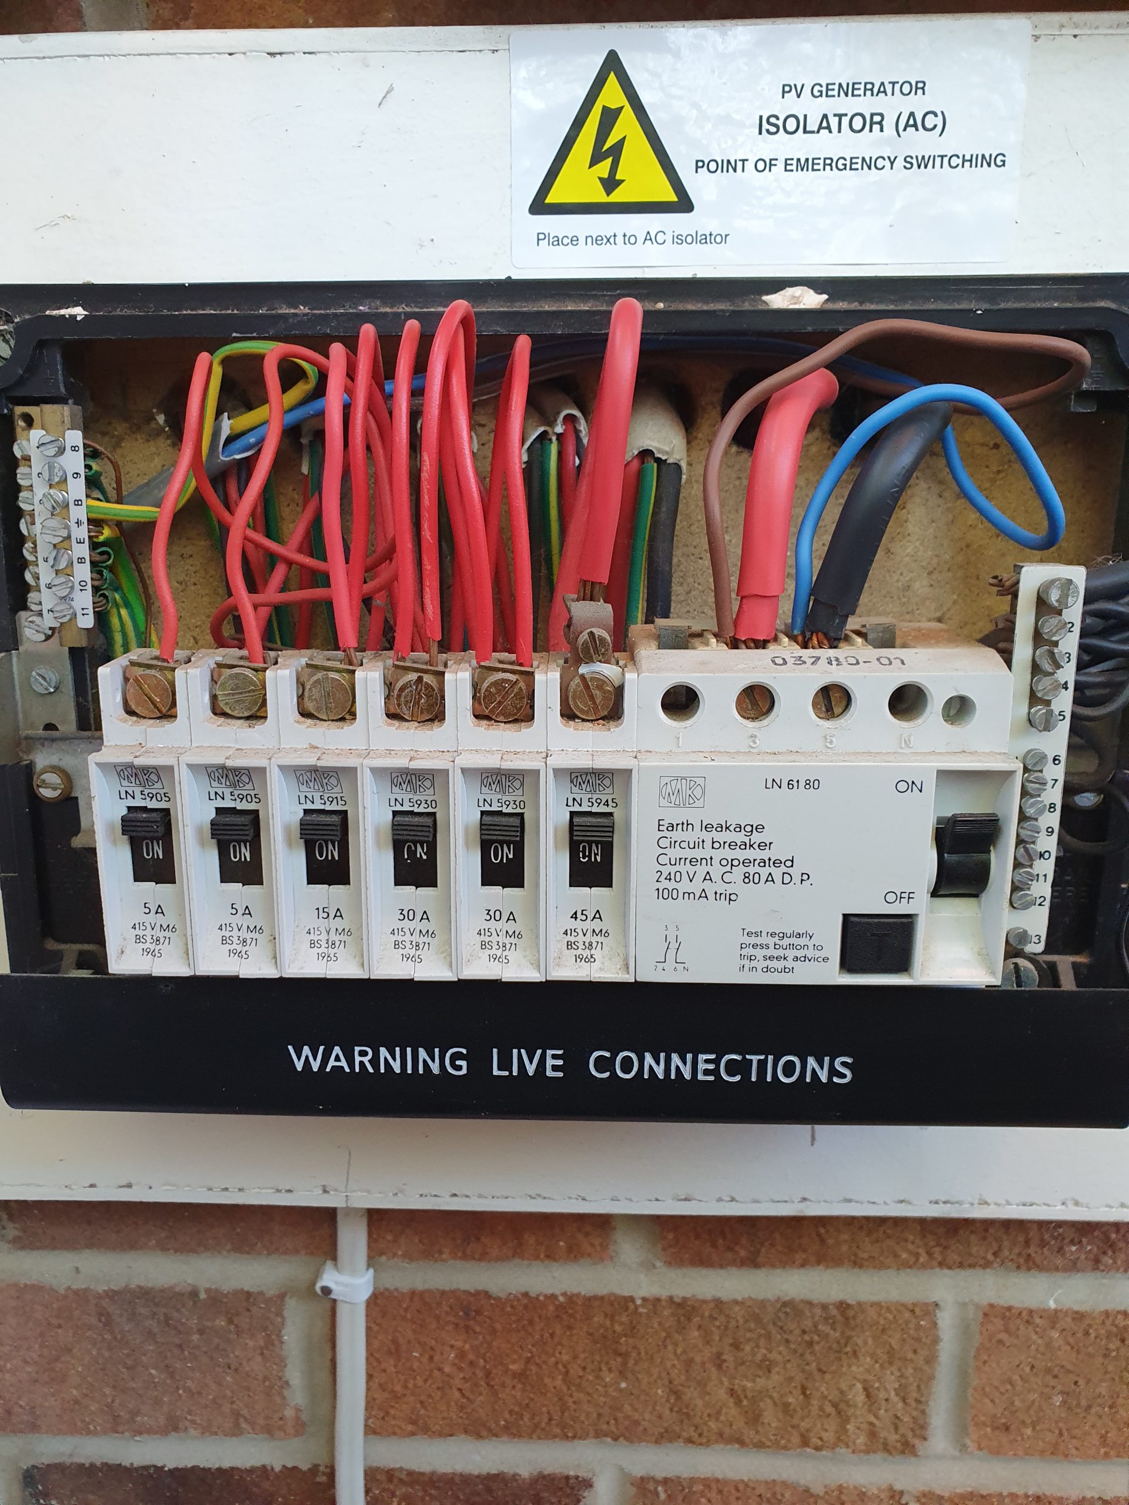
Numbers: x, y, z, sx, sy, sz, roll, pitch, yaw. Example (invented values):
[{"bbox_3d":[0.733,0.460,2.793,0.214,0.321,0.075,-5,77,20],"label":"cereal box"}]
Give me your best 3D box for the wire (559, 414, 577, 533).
[{"bbox_3d":[0.001,-0.064,0.259,0.004,0.026,0.009,0,12,2],"label":"wire"}]

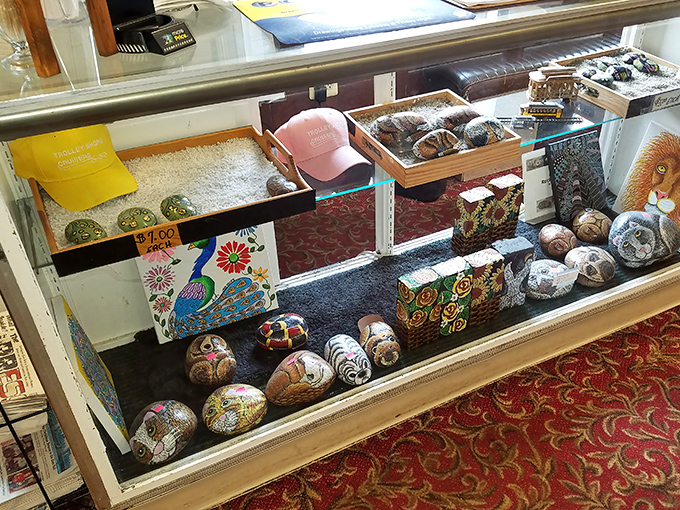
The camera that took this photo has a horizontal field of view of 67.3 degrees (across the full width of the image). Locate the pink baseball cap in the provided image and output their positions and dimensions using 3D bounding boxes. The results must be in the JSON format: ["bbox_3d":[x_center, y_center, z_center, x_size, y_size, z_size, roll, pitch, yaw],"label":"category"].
[{"bbox_3d":[-0.044,-0.288,1.260,0.180,0.125,0.268,-22,35,-30],"label":"pink baseball cap"}]

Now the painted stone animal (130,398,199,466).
[{"bbox_3d":[-0.381,0.379,1.101,0.145,0.100,0.145,-19,33,-25],"label":"painted stone animal"}]

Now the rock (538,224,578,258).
[{"bbox_3d":[0.735,-0.049,1.723,0.113,0.095,0.136,-16,33,-22],"label":"rock"}]

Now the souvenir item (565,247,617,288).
[{"bbox_3d":[0.762,0.035,1.562,0.150,0.110,0.148,-24,36,-31],"label":"souvenir item"}]

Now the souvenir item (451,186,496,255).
[{"bbox_3d":[0.454,-0.109,1.742,0.101,0.204,0.059,-16,33,-22],"label":"souvenir item"}]

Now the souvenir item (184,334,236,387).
[{"bbox_3d":[-0.321,0.262,1.272,0.119,0.105,0.155,-18,33,-24],"label":"souvenir item"}]

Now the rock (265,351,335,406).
[{"bbox_3d":[-0.091,0.292,1.206,0.173,0.098,0.122,-25,37,-33],"label":"rock"}]

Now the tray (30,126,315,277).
[{"bbox_3d":[-0.347,-0.151,1.074,0.500,0.075,0.331,-18,43,-23],"label":"tray"}]

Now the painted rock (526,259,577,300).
[{"bbox_3d":[0.621,0.075,1.520,0.160,0.104,0.135,-14,31,-17],"label":"painted rock"}]

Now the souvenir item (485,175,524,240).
[{"bbox_3d":[0.576,-0.157,1.807,0.101,0.205,0.059,-17,33,-22],"label":"souvenir item"}]

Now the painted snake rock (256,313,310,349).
[{"bbox_3d":[-0.151,0.207,1.374,0.143,0.083,0.120,-15,32,-19],"label":"painted snake rock"}]

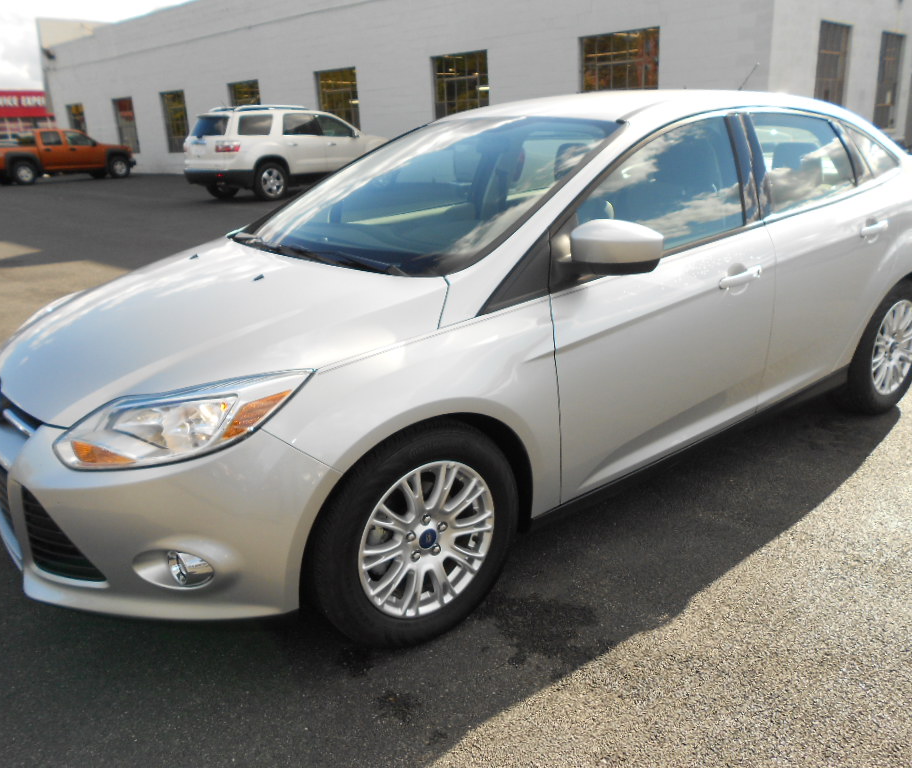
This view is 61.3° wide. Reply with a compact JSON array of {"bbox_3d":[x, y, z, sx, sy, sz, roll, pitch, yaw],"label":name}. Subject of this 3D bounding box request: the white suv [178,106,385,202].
[{"bbox_3d":[-3.552,-5.316,17.568,2.000,1.850,5.100,13,25,41],"label":"white suv"}]

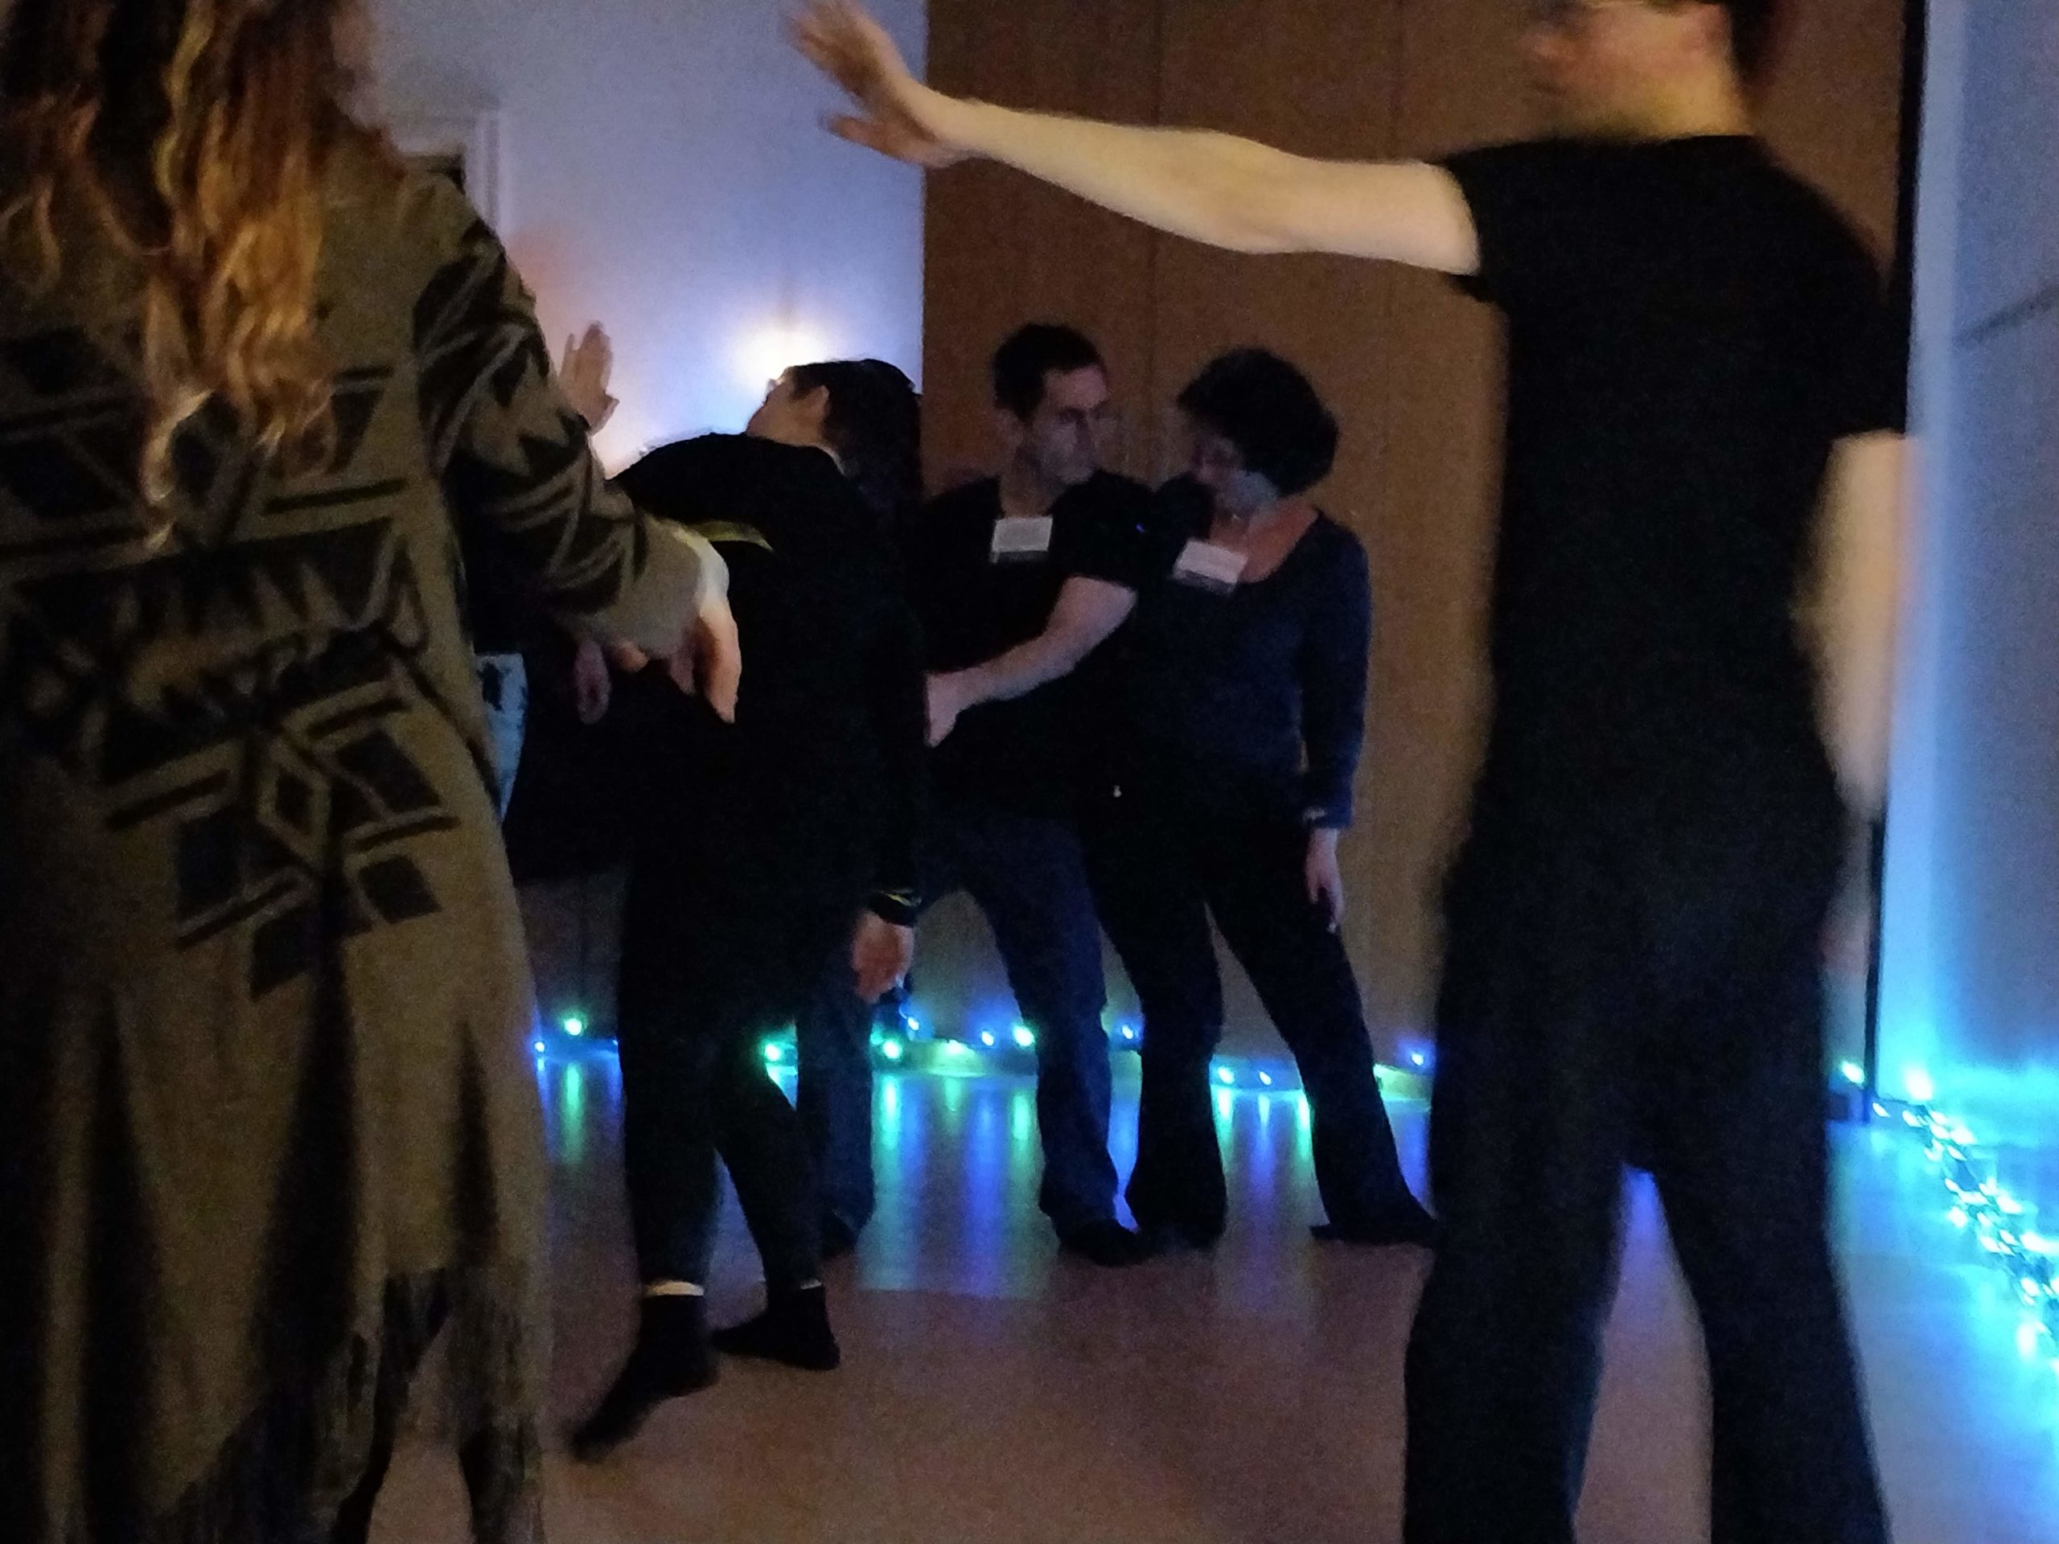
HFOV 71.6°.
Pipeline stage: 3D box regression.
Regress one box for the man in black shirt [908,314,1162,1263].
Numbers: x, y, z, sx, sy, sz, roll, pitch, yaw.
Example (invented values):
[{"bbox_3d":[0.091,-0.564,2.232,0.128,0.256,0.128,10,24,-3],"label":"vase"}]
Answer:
[{"bbox_3d":[-0.070,0.042,2.550,0.600,1.670,0.450,1,3,12],"label":"man in black shirt"}]

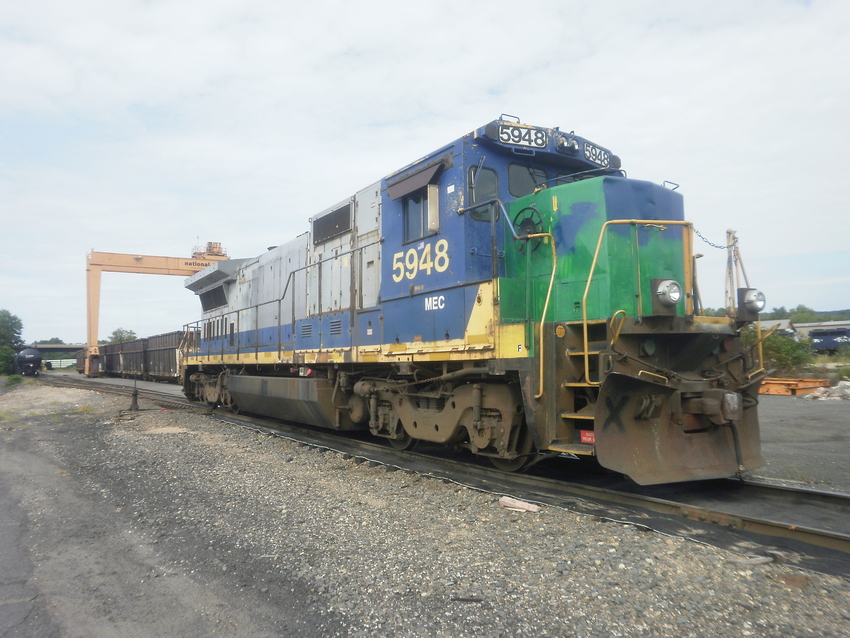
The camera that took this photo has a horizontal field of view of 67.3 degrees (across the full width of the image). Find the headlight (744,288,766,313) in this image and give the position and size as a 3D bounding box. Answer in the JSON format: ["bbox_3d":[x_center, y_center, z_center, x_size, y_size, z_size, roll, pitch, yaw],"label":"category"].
[{"bbox_3d":[3.650,-0.197,7.067,0.232,0.232,0.162,2,-5,-32],"label":"headlight"}]

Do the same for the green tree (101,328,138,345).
[{"bbox_3d":[-107.638,10.947,225.000,12.500,15.000,12.500,1,-5,-26],"label":"green tree"}]

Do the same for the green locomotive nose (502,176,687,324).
[{"bbox_3d":[2.167,-0.761,8.040,1.454,1.646,1.727,2,-5,-32],"label":"green locomotive nose"}]

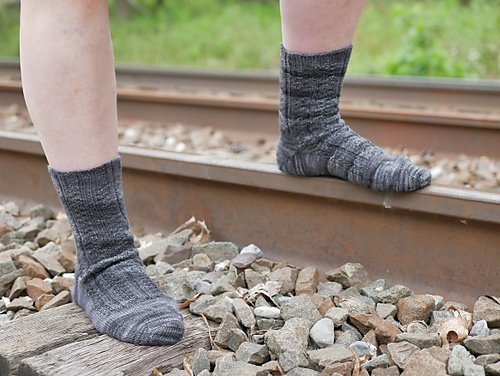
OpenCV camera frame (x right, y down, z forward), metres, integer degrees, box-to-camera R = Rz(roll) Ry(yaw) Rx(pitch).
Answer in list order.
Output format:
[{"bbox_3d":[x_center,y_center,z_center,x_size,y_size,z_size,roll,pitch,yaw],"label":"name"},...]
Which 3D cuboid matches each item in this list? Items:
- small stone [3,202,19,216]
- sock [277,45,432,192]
[{"bbox_3d":[-0.460,0.041,1.393,0.032,0.024,0.028,0,13,0],"label":"small stone"},{"bbox_3d":[0.149,-0.105,1.038,0.243,0.199,0.097,8,15,29],"label":"sock"}]

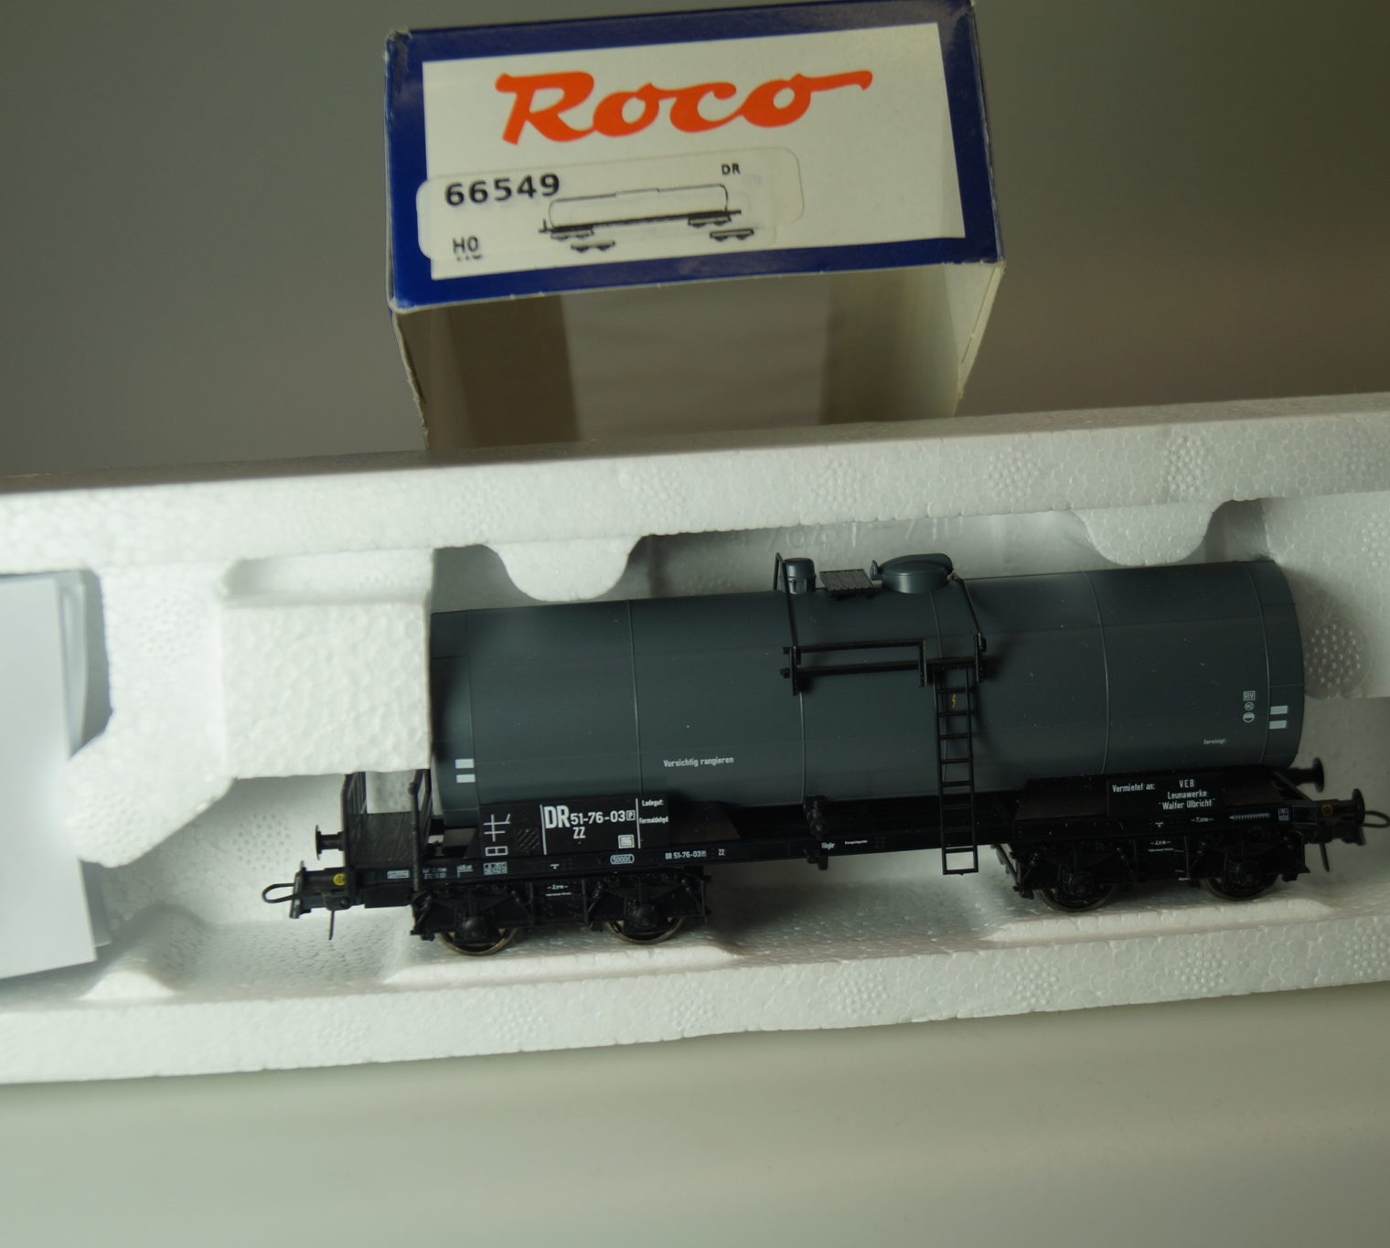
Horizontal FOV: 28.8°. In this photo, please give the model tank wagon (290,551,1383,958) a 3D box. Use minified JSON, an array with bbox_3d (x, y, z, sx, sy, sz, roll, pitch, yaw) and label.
[{"bbox_3d":[0.018,0.015,0.371,0.157,0.051,0.035,-4,9,-1],"label":"model tank wagon"}]

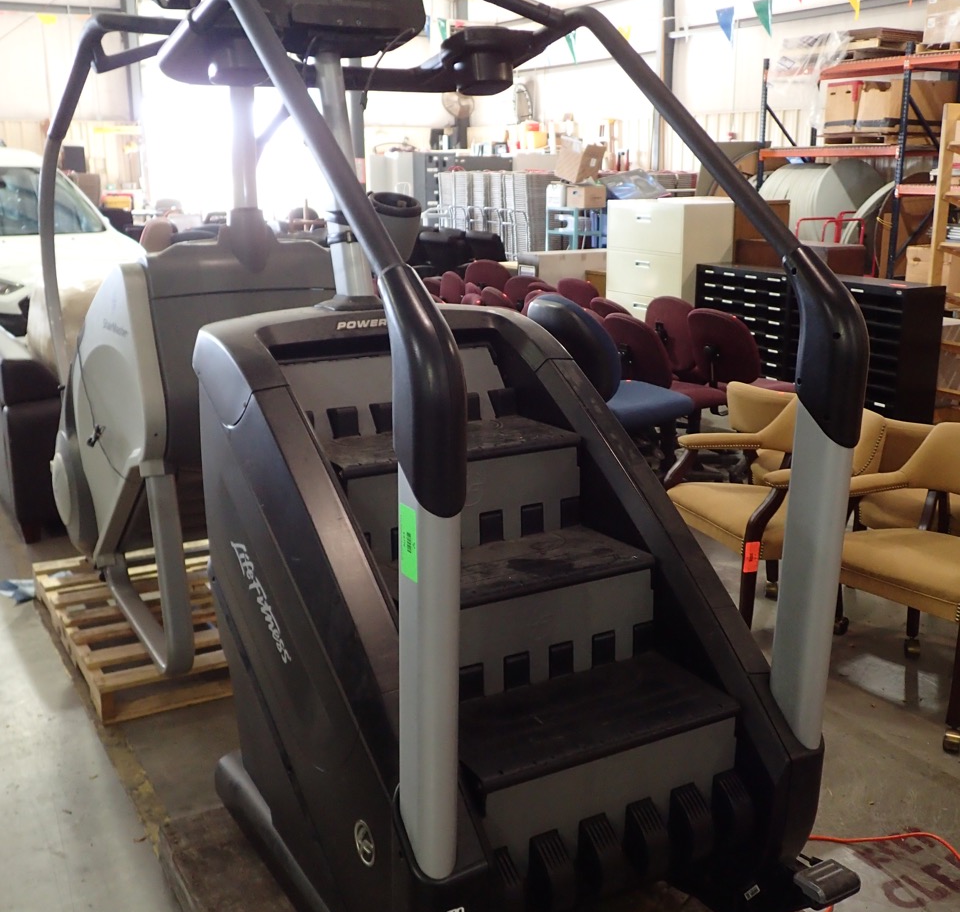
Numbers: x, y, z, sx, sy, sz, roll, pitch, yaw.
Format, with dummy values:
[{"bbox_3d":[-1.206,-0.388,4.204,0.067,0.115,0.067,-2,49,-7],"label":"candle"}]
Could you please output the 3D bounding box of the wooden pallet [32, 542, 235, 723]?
[{"bbox_3d":[-0.956,0.536,3.996,1.020,0.120,1.220,-9,17,-28],"label":"wooden pallet"}]

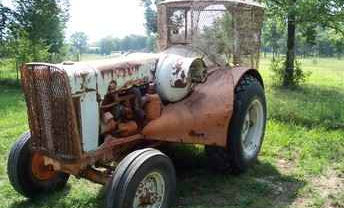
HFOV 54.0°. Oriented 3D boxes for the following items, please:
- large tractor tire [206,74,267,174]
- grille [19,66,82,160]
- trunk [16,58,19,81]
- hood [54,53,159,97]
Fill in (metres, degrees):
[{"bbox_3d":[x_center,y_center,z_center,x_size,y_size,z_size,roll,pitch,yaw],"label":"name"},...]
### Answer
[{"bbox_3d":[1.009,0.345,5.003,0.430,1.470,1.470,6,11,34],"label":"large tractor tire"},{"bbox_3d":[-1.072,0.059,3.029,0.630,0.800,0.150,6,16,34],"label":"grille"},{"bbox_3d":[-8.459,-1.834,18.500,0.110,1.300,0.110,0,9,0],"label":"trunk"},{"bbox_3d":[-0.748,-0.302,3.459,0.610,0.360,1.250,6,15,34],"label":"hood"}]

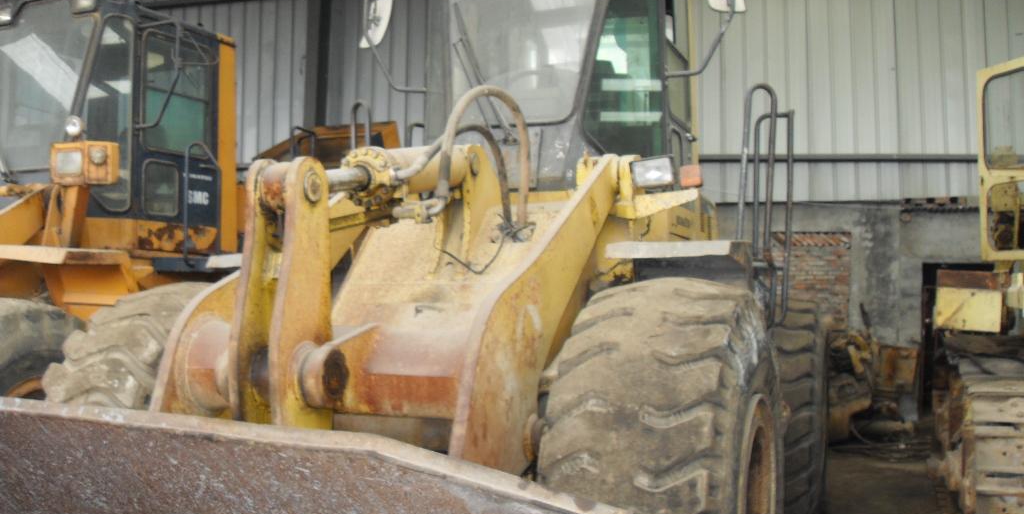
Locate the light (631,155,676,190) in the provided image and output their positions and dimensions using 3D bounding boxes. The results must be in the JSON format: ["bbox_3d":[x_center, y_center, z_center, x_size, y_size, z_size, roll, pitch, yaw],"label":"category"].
[{"bbox_3d":[0.597,-0.345,4.292,0.185,0.135,0.120,-1,-3,20],"label":"light"}]

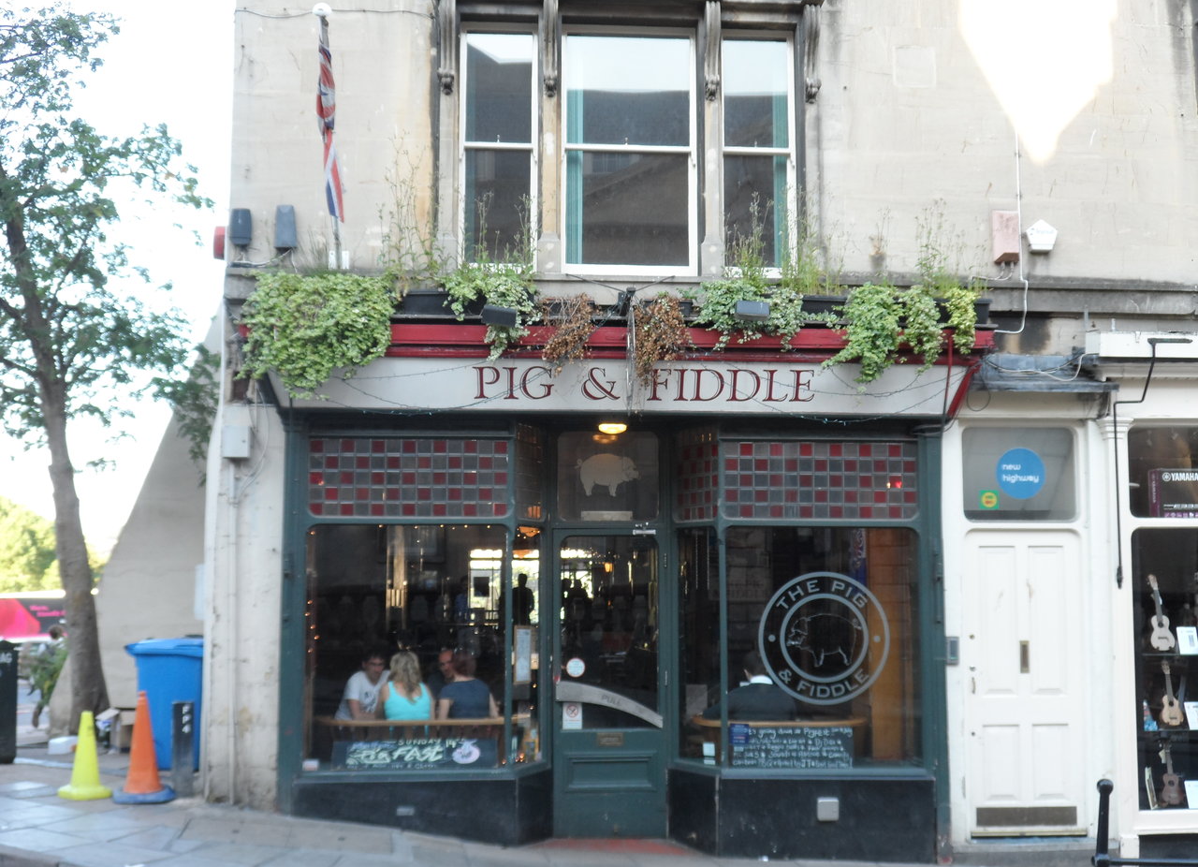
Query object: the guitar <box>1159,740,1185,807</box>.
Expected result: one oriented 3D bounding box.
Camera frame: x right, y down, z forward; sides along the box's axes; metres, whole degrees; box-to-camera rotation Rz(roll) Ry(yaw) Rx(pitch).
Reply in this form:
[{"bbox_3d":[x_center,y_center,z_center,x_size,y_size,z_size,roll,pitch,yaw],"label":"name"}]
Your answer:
[{"bbox_3d":[4.093,2.422,10.872,0.170,0.470,0.070,0,-12,-4],"label":"guitar"}]

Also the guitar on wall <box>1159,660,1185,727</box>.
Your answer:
[{"bbox_3d":[4.117,1.872,10.937,0.170,0.480,0.070,0,-15,-4],"label":"guitar on wall"}]

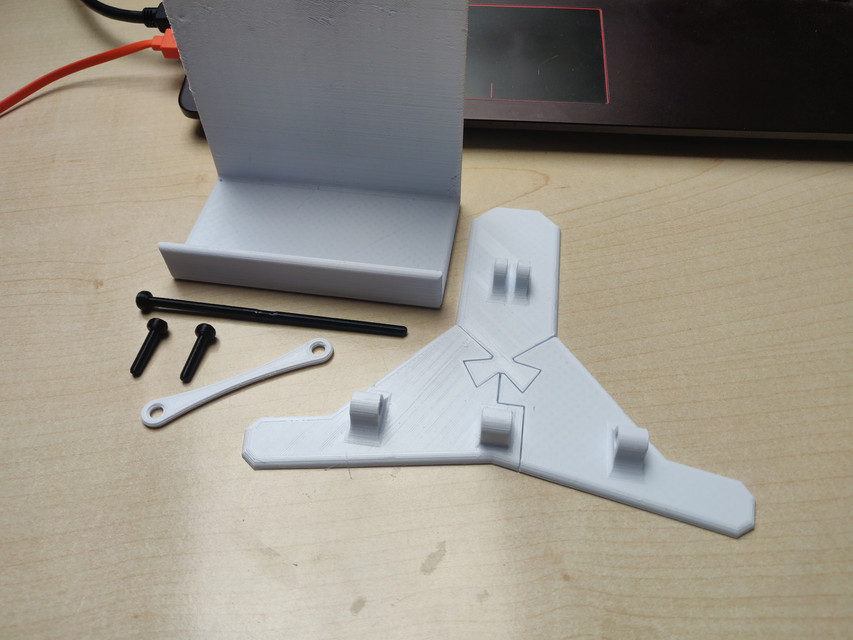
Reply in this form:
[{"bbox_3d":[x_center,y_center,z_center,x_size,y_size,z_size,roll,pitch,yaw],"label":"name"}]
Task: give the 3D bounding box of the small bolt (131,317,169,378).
[{"bbox_3d":[-0.107,0.011,0.237,0.008,0.008,0.022,9,63,7],"label":"small bolt"}]

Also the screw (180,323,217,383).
[{"bbox_3d":[-0.088,0.013,0.235,0.008,0.008,0.023,9,63,8],"label":"screw"}]

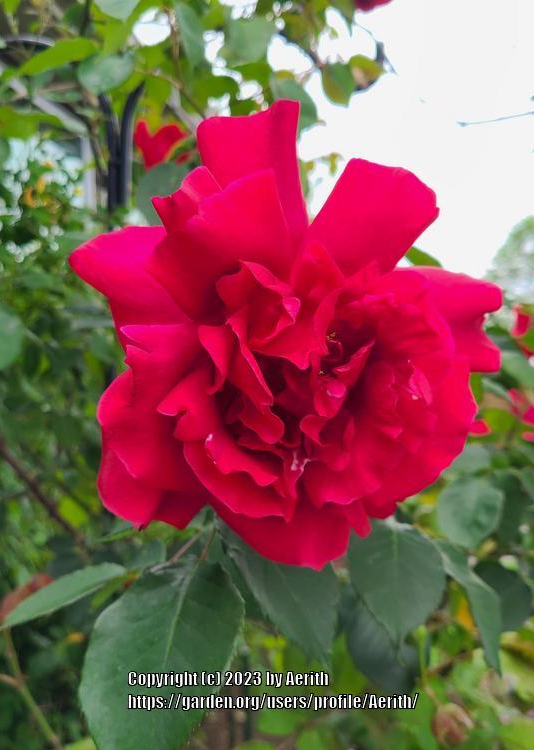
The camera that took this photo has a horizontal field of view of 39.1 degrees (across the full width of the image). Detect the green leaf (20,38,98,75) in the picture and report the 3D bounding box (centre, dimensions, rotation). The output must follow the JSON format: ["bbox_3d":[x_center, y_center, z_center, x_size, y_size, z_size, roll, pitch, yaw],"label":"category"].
[{"bbox_3d":[-0.139,-0.212,0.500,0.058,0.027,0.009,-32,57,-20],"label":"green leaf"}]

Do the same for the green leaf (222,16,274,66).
[{"bbox_3d":[-0.018,-0.302,0.680,0.046,0.050,0.013,0,-17,0],"label":"green leaf"}]

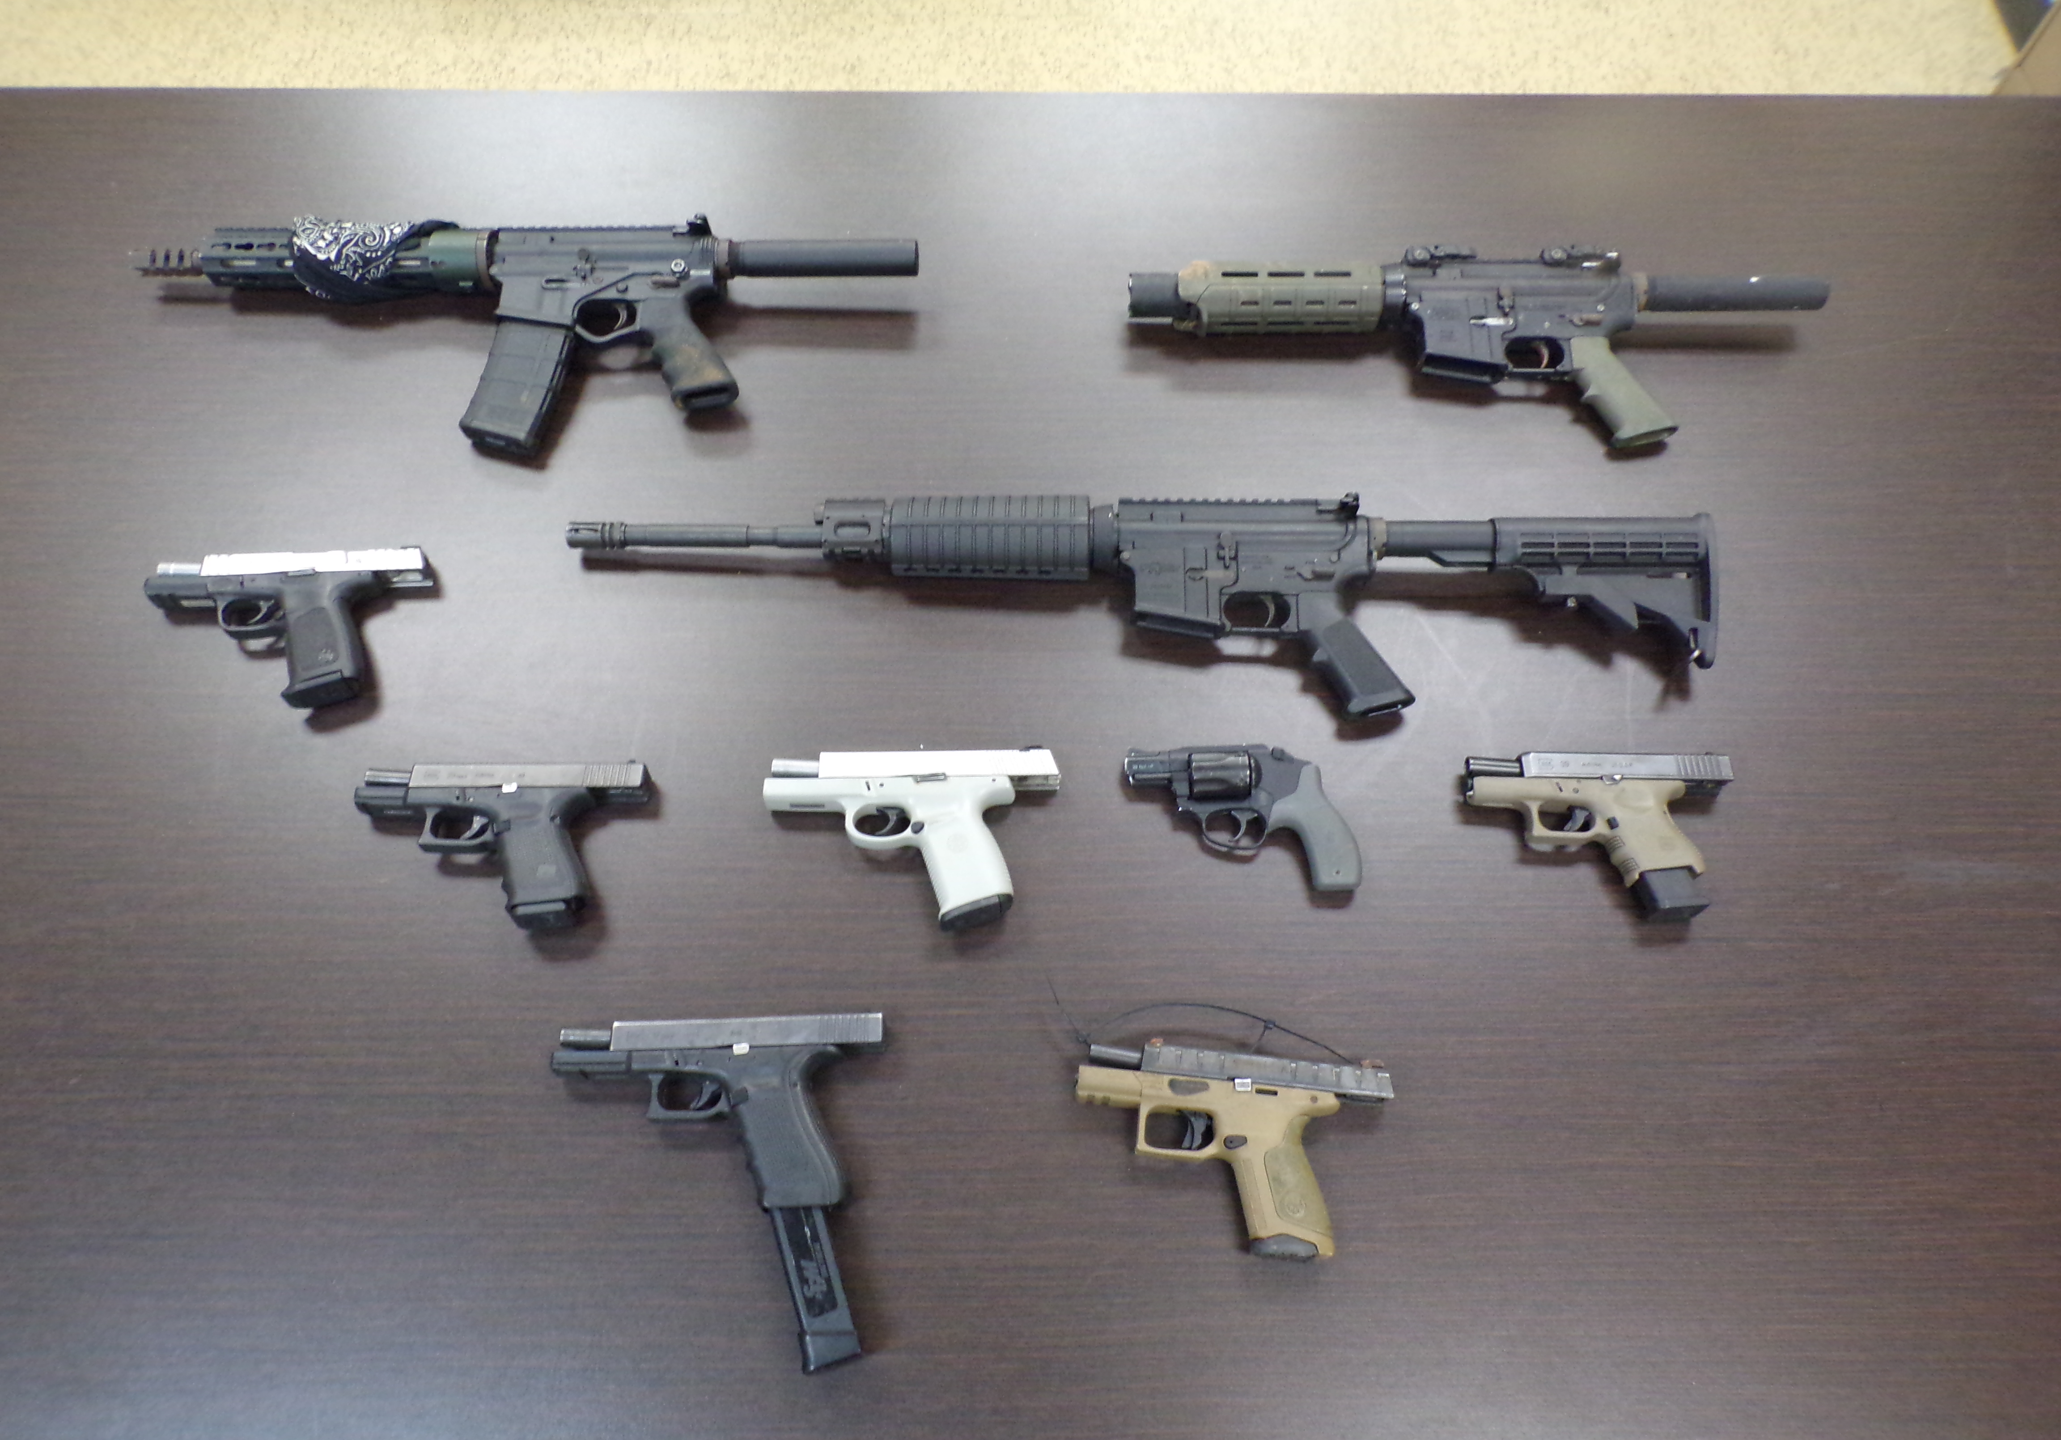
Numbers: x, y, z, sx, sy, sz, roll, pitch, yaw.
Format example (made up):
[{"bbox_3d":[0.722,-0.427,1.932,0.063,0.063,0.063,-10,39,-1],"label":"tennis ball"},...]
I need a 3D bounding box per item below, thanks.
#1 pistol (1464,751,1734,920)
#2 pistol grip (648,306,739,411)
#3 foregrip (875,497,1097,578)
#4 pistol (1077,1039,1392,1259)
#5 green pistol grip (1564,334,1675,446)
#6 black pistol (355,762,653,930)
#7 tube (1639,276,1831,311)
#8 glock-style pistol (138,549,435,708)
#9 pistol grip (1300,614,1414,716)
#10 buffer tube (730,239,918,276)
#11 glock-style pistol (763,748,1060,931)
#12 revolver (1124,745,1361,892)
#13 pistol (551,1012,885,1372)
[{"bbox_3d":[0.427,0.084,1.066,0.198,0.031,0.128,1,66,0],"label":"pistol"},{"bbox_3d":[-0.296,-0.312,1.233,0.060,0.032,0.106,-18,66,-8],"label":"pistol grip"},{"bbox_3d":[-0.036,-0.147,1.150,0.166,0.062,0.062,0,66,0],"label":"foregrip"},{"bbox_3d":[0.136,0.289,0.966,0.214,0.033,0.134,6,65,2],"label":"pistol"},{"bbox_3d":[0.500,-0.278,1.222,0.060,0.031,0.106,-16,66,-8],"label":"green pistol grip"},{"bbox_3d":[-0.398,0.091,1.063,0.216,0.031,0.127,0,66,0],"label":"black pistol"},{"bbox_3d":[0.626,-0.378,1.266,0.165,0.031,0.031,0,65,0],"label":"tube"},{"bbox_3d":[-0.598,-0.076,1.139,0.227,0.032,0.136,-1,66,-1],"label":"glock-style pistol"},{"bbox_3d":[0.250,-0.048,1.103,0.052,0.034,0.095,-18,67,-8],"label":"pistol grip"},{"bbox_3d":[-0.181,-0.406,1.257,0.165,0.032,0.032,0,66,0],"label":"buffer tube"},{"bbox_3d":[-0.088,0.087,1.065,0.223,0.033,0.140,-1,66,0],"label":"glock-style pistol"},{"bbox_3d":[0.158,0.072,1.068,0.169,0.034,0.114,-1,65,-1],"label":"revolver"},{"bbox_3d":[-0.211,0.314,0.952,0.227,0.032,0.225,-2,65,-1],"label":"pistol"}]

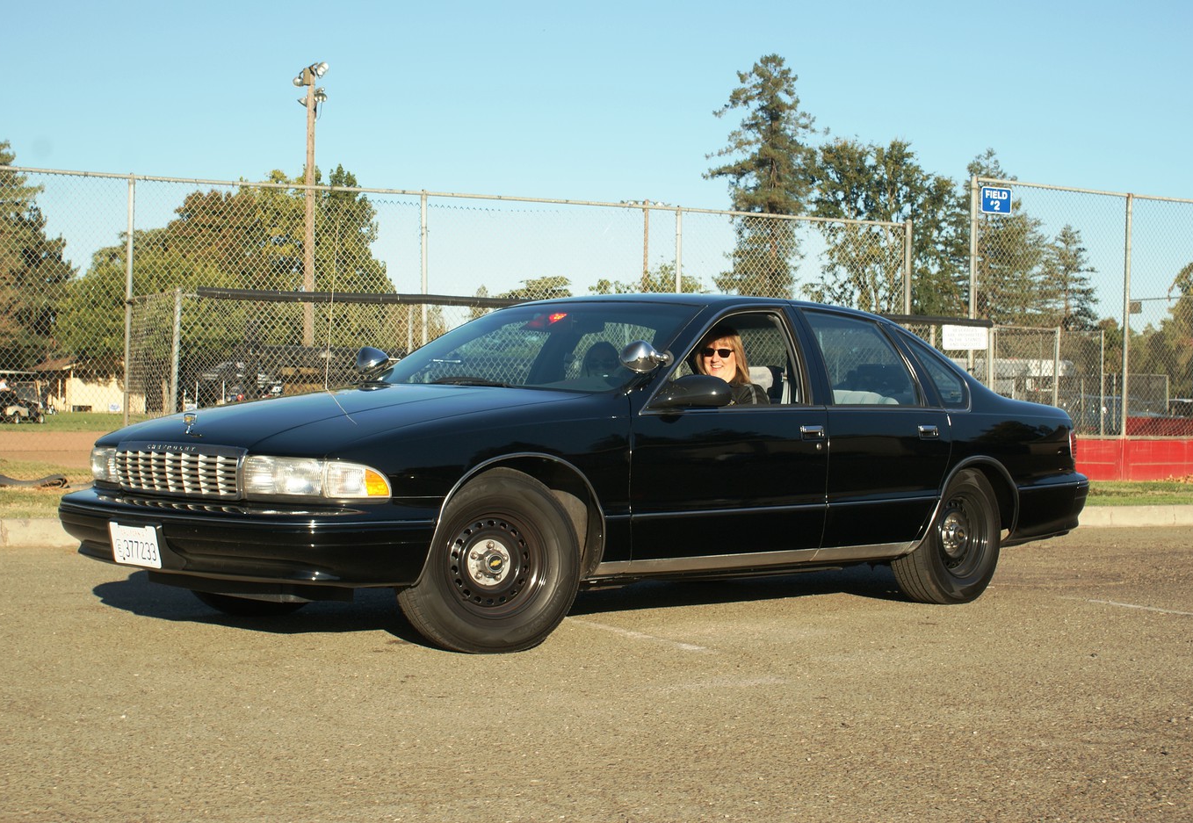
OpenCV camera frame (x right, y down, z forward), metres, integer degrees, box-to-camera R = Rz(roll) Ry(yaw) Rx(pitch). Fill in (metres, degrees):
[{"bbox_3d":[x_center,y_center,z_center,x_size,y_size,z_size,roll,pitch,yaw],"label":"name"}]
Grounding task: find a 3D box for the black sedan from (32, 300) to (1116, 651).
[{"bbox_3d":[0.230,0.178,8.280,2.000,1.415,5.430,1,1,44],"label":"black sedan"}]

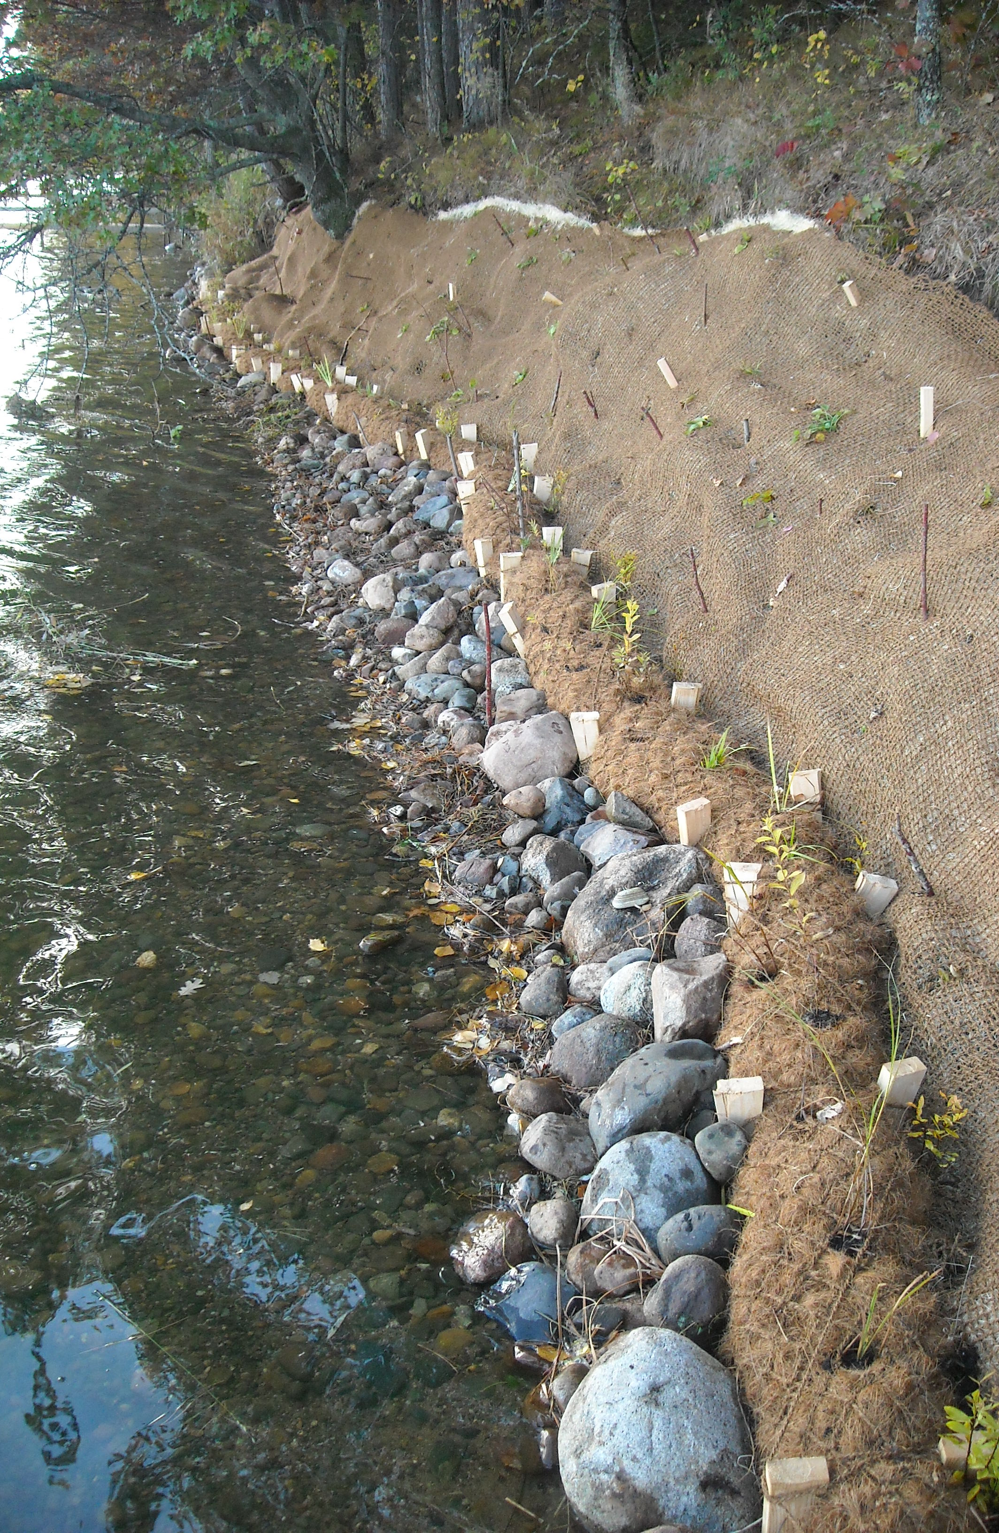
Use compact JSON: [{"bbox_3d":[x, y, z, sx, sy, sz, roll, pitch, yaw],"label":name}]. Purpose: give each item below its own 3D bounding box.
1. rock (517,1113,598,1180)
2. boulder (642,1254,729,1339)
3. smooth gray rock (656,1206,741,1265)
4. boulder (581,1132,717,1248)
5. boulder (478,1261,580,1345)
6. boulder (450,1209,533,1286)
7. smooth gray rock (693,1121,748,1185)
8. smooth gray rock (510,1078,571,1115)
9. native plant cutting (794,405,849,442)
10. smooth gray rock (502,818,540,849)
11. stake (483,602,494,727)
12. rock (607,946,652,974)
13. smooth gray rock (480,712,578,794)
[{"bbox_3d":[0.121,0.767,3.132,0.135,0.110,0.165,-19,28,-41],"label":"rock"},{"bbox_3d":[0.329,0.931,2.719,0.160,0.140,0.152,-7,22,-19],"label":"boulder"},{"bbox_3d":[0.373,0.871,2.875,0.164,0.101,0.123,-4,21,-9],"label":"smooth gray rock"},{"bbox_3d":[0.267,0.769,2.776,0.250,0.190,0.245,0,21,0],"label":"boulder"},{"bbox_3d":[0.056,0.947,2.738,0.170,0.115,0.150,-8,22,-21],"label":"boulder"},{"bbox_3d":[-0.014,0.882,2.844,0.155,0.125,0.150,0,21,0],"label":"boulder"},{"bbox_3d":[0.413,0.718,2.894,0.100,0.095,0.135,-2,21,-5],"label":"smooth gray rock"},{"bbox_3d":[0.089,0.735,3.428,0.149,0.087,0.106,4,21,9],"label":"smooth gray rock"},{"bbox_3d":[1.349,-1.434,6.500,0.210,0.140,0.200,0,21,0],"label":"native plant cutting"},{"bbox_3d":[0.065,0.199,4.673,0.090,0.075,0.135,16,26,37],"label":"smooth gray rock"},{"bbox_3d":[-0.041,-0.348,5.457,0.024,0.476,0.024,-2,21,1],"label":"stake"},{"bbox_3d":[0.322,0.482,3.808,0.125,0.073,0.083,-7,22,-19],"label":"rock"},{"bbox_3d":[0.095,-0.043,4.815,0.300,0.235,0.270,0,21,0],"label":"smooth gray rock"}]

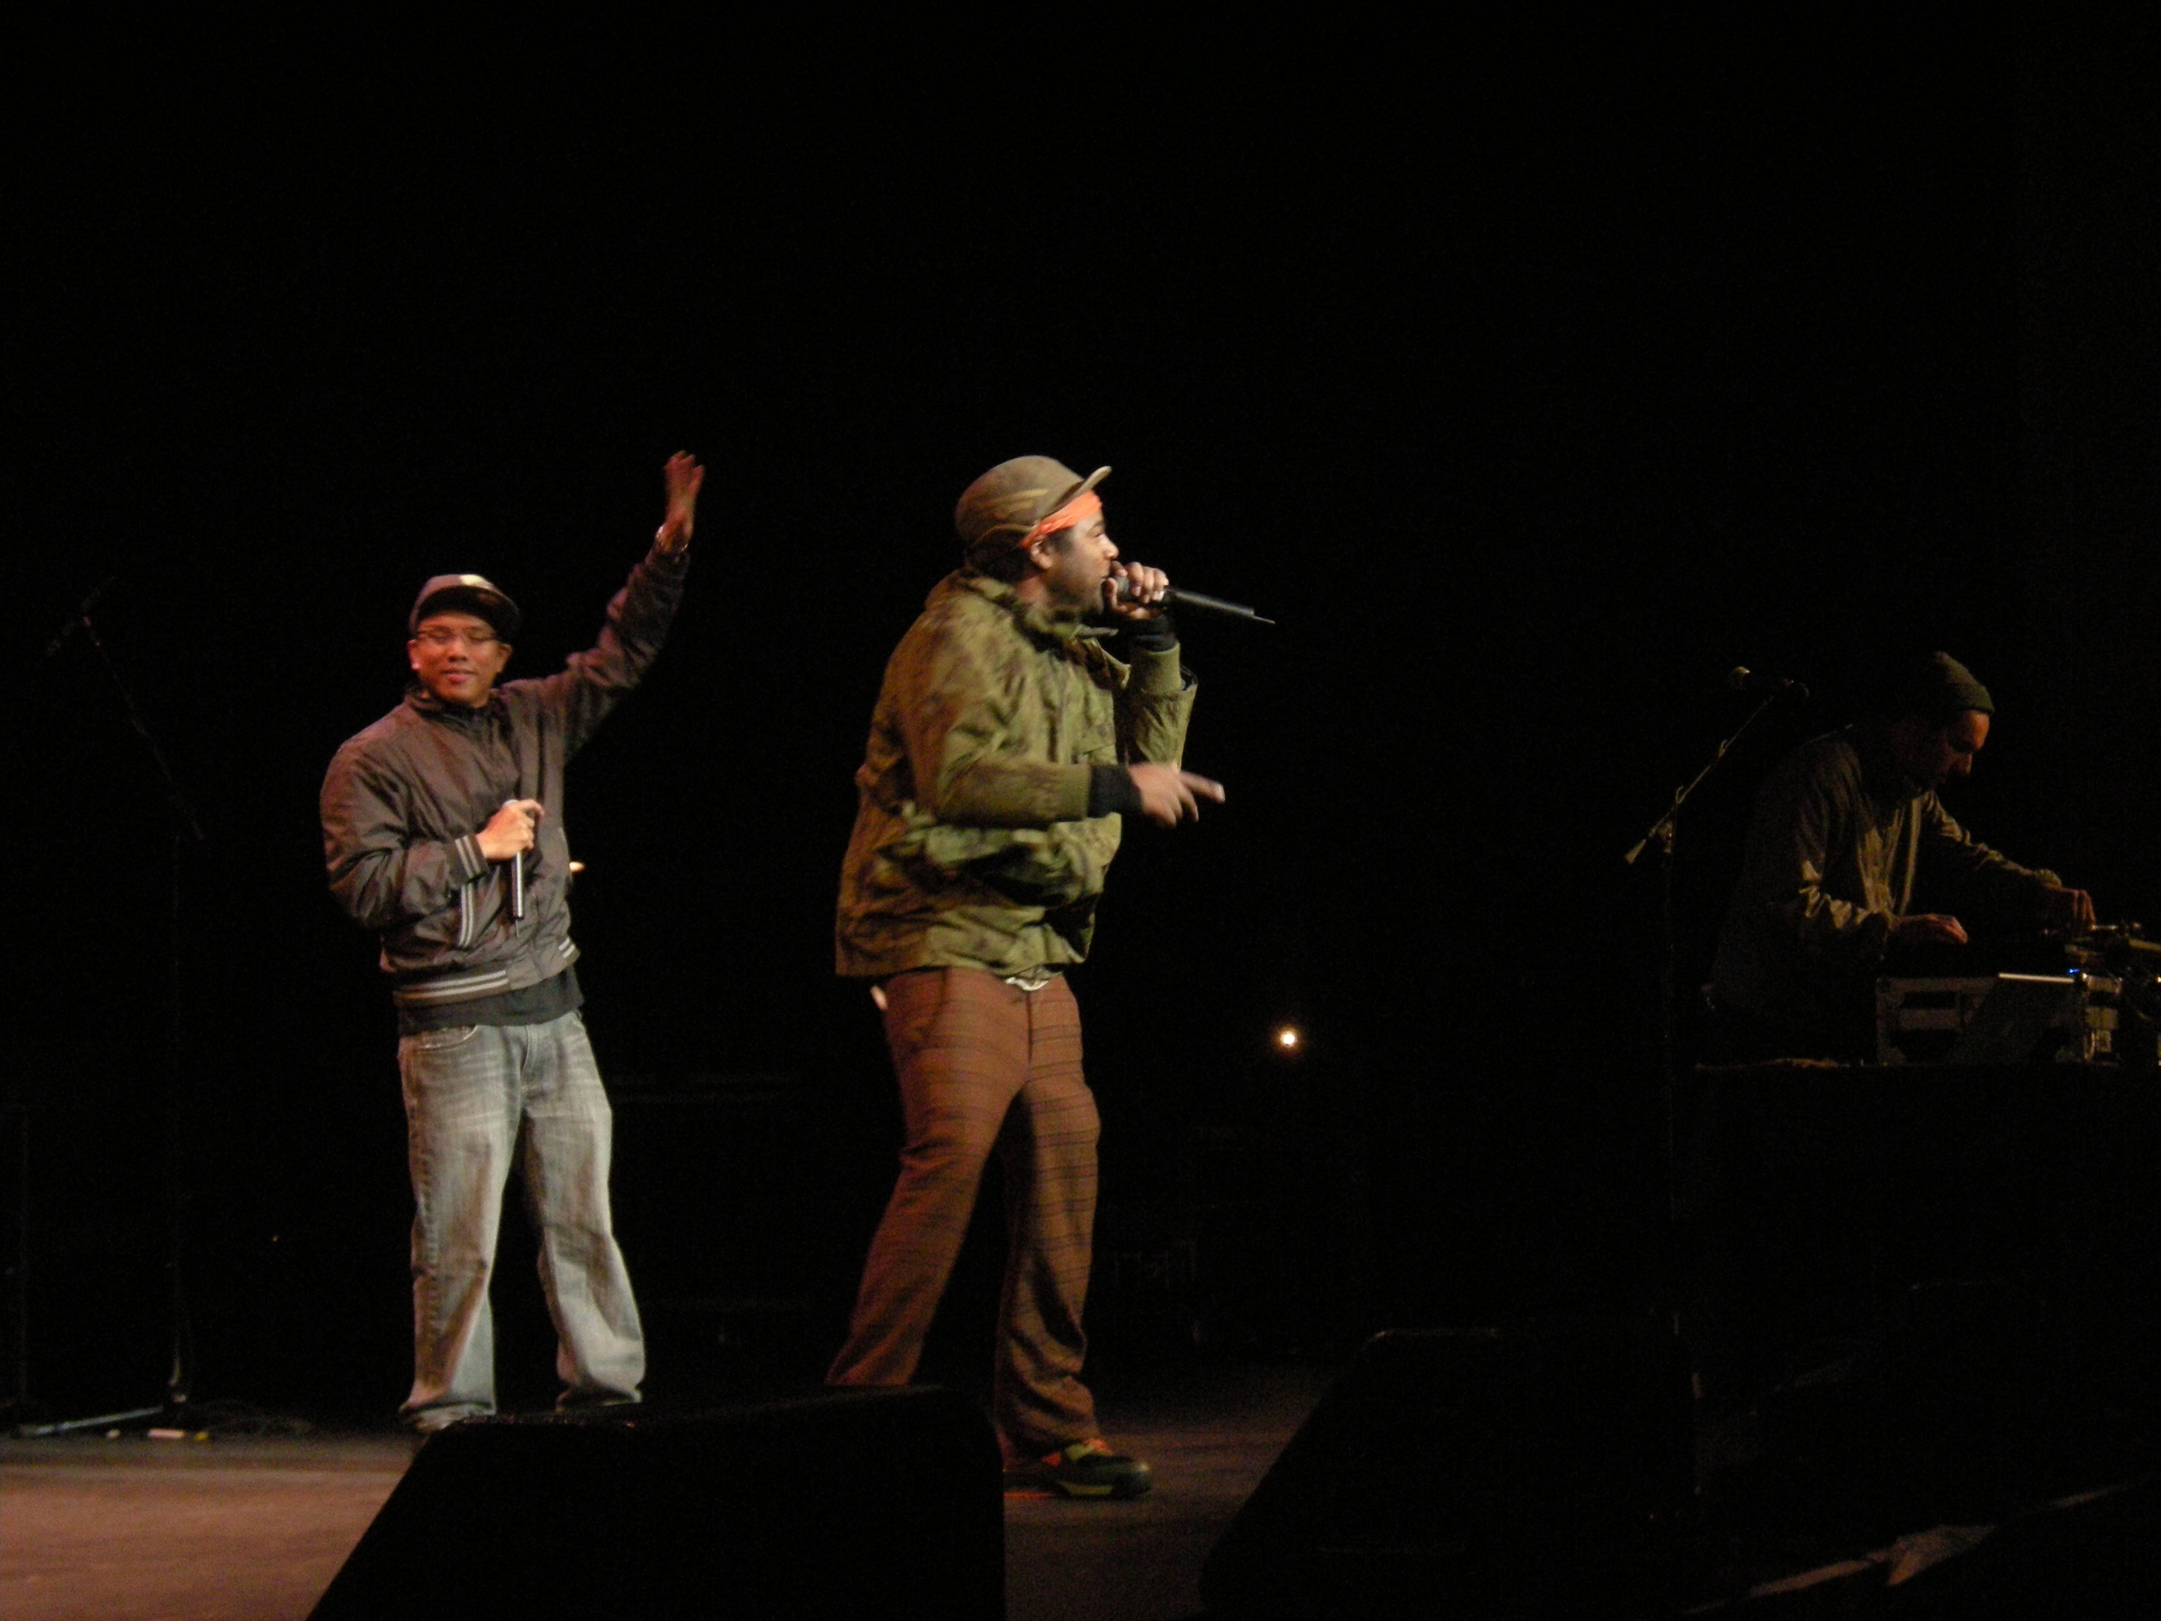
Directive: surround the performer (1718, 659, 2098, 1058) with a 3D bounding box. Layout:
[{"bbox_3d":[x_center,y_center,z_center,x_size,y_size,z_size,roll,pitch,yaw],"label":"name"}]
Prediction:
[{"bbox_3d":[1.737,0.475,10.291,0.740,1.625,0.580,-2,-4,28],"label":"performer"}]

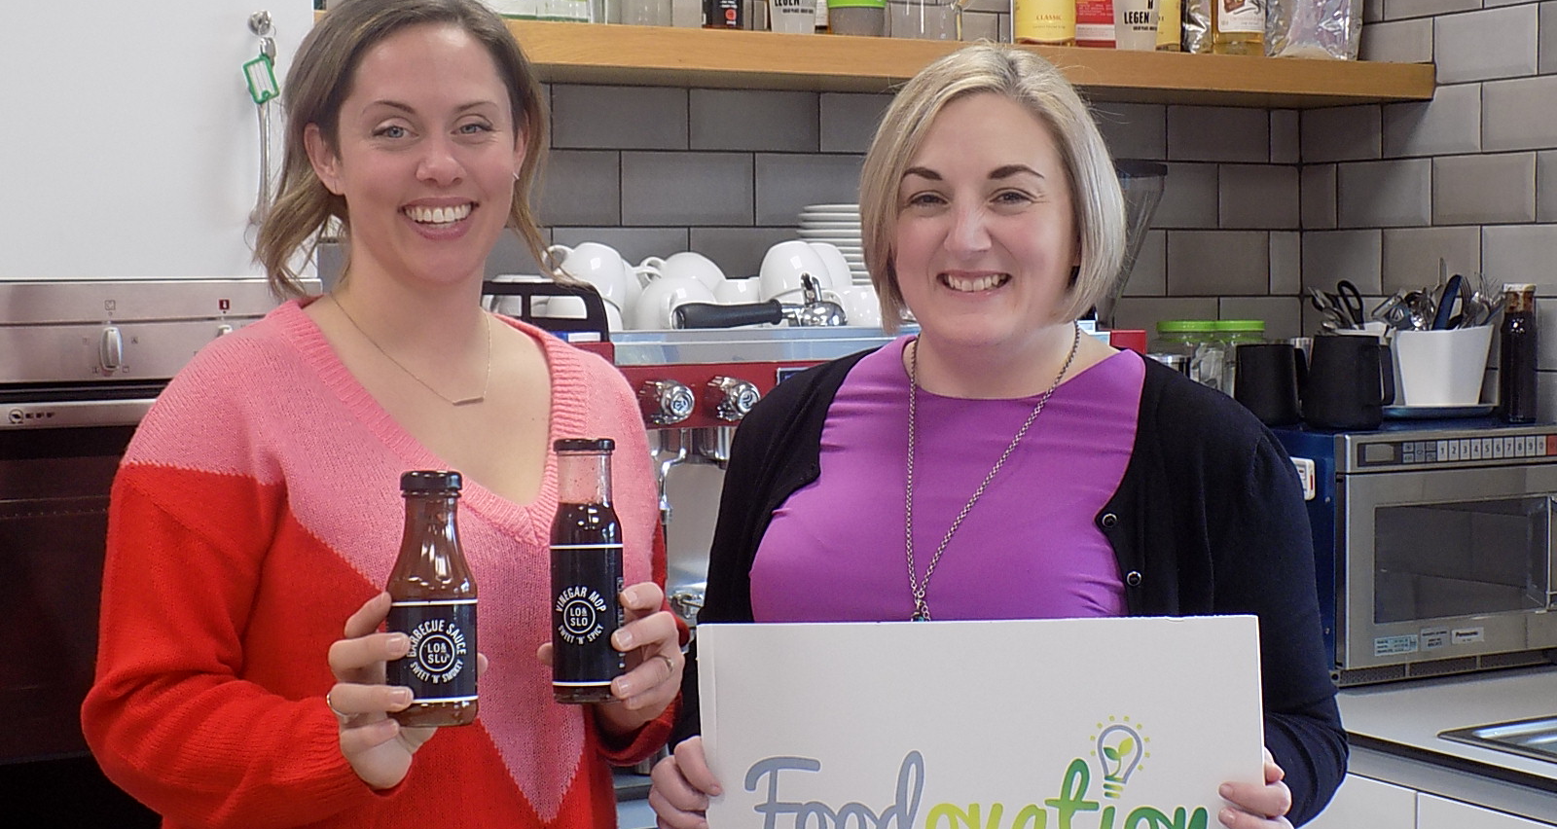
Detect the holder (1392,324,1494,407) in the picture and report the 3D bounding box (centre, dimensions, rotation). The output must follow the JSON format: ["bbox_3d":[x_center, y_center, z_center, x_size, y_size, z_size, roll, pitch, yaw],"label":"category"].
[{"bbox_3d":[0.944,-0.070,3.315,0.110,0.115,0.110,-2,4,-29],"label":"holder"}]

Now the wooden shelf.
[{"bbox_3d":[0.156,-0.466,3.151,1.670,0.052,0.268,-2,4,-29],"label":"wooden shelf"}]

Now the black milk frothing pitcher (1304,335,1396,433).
[{"bbox_3d":[0.769,-0.042,3.121,0.108,0.121,0.151,-2,4,-29],"label":"black milk frothing pitcher"}]

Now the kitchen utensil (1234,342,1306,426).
[{"bbox_3d":[0.692,-0.042,3.244,0.125,0.112,0.089,-1,4,-13],"label":"kitchen utensil"}]

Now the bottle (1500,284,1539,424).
[{"bbox_3d":[1.021,-0.084,3.219,0.049,0.189,0.049,1,4,18],"label":"bottle"}]

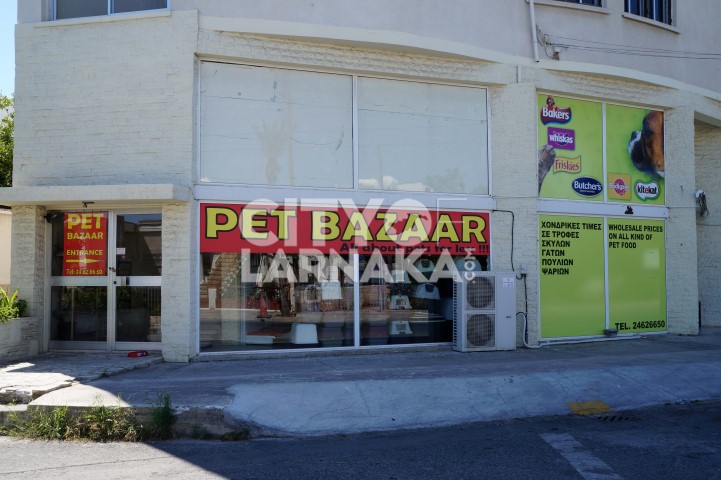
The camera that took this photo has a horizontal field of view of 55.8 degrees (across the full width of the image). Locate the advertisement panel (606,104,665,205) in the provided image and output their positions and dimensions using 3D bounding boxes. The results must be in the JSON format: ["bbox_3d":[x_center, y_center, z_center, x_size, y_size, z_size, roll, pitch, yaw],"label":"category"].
[{"bbox_3d":[5.310,-1.616,13.101,1.540,1.867,0.050,1,-3,-25],"label":"advertisement panel"}]

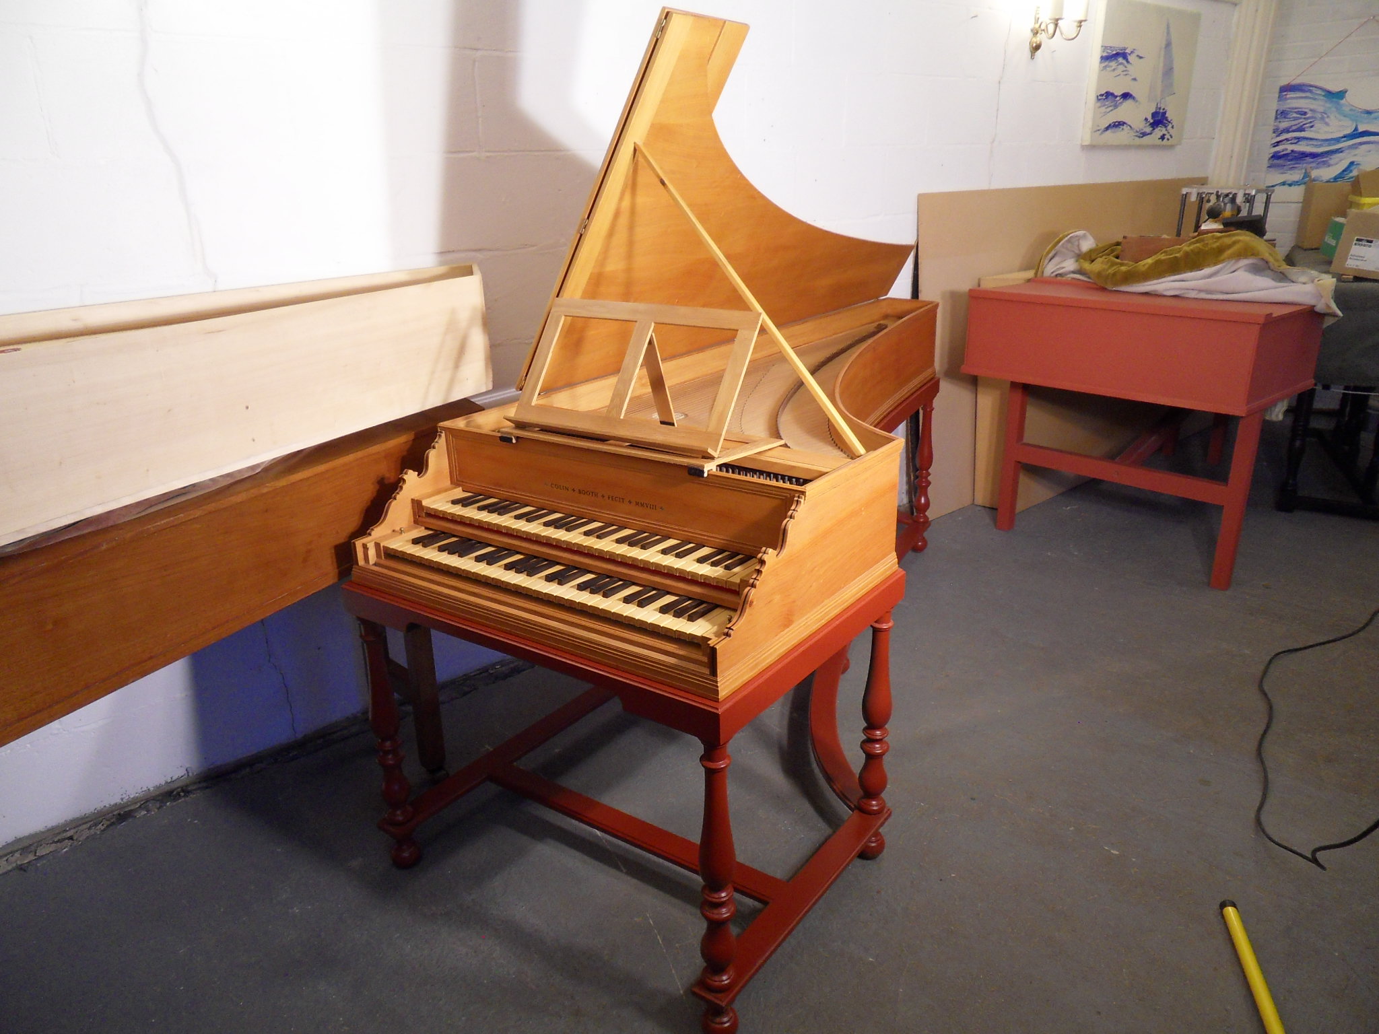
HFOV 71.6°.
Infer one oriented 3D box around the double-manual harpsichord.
[{"bbox_3d":[0.346,-0.568,2.158,0.787,0.903,2.185,12,24,34],"label":"double-manual harpsichord"}]

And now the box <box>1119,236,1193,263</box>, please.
[{"bbox_3d":[2.014,-1.103,3.996,0.240,0.150,0.320,-18,25,-38],"label":"box"}]

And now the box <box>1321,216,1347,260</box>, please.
[{"bbox_3d":[2.982,-1.286,4.400,0.110,0.180,0.130,-12,22,-27],"label":"box"}]

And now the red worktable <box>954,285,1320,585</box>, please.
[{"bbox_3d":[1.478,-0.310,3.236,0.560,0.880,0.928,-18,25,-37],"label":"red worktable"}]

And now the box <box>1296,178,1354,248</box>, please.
[{"bbox_3d":[3.085,-1.470,4.630,0.165,0.320,0.290,7,21,24],"label":"box"}]

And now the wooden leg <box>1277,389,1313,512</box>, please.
[{"bbox_3d":[2.337,-0.285,3.671,0.064,0.540,0.064,7,21,24],"label":"wooden leg"}]

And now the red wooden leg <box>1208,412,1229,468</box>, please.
[{"bbox_3d":[2.405,-0.512,4.294,0.052,0.560,0.052,-18,25,-38],"label":"red wooden leg"}]

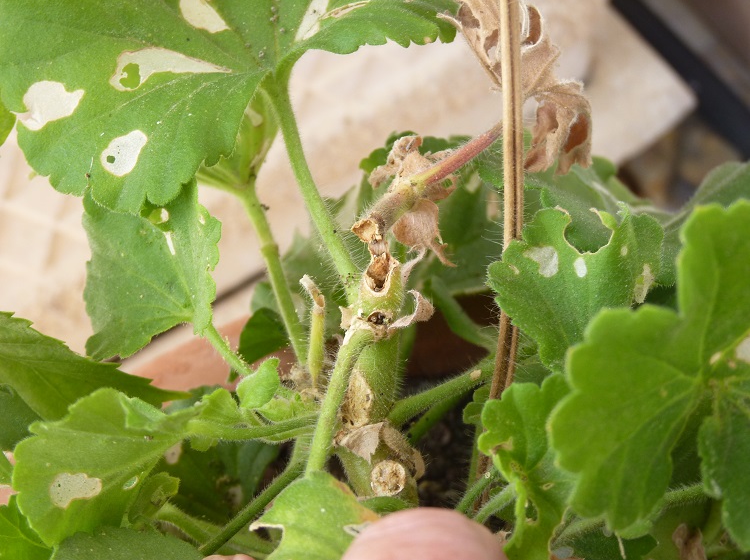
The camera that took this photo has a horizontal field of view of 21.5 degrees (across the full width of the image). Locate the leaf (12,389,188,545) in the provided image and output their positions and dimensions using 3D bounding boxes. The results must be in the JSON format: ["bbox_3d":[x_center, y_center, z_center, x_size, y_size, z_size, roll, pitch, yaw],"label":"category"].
[{"bbox_3d":[-0.038,0.026,0.273,0.025,0.009,0.022,-2,73,5],"label":"leaf"}]

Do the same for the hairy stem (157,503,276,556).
[{"bbox_3d":[-0.022,0.036,0.280,0.019,0.003,0.003,22,-9,-25],"label":"hairy stem"}]

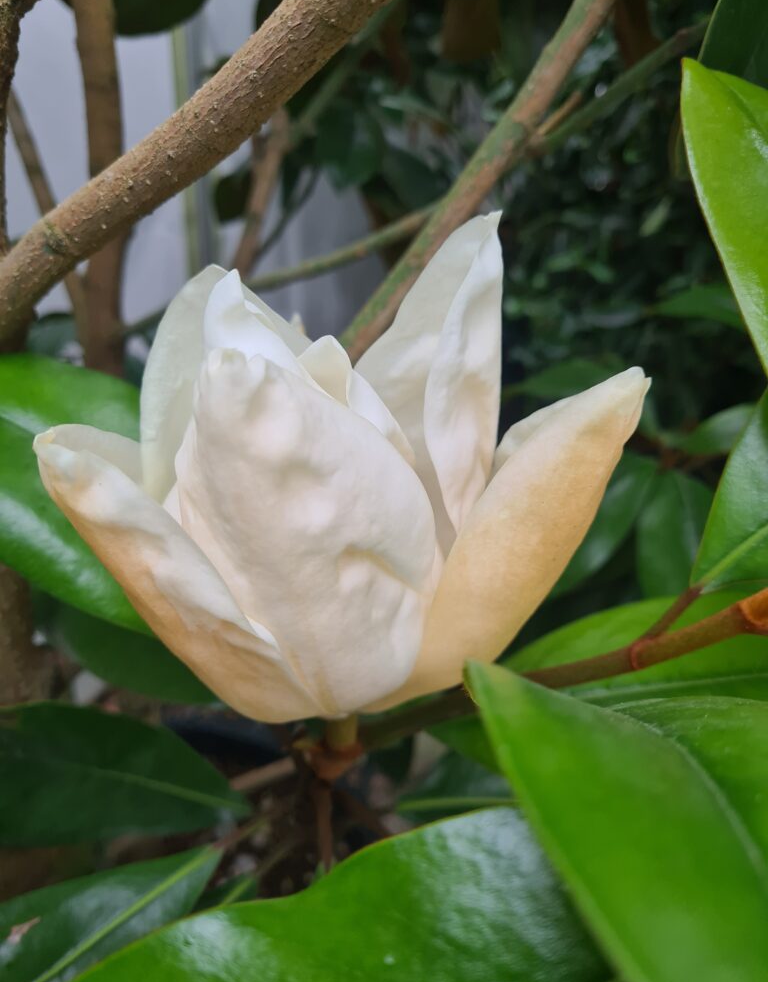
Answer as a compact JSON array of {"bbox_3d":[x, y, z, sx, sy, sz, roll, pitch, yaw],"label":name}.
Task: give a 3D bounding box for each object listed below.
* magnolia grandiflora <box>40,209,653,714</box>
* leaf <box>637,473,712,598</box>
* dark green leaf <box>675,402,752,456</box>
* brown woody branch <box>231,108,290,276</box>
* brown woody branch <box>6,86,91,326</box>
[{"bbox_3d":[-0.013,-0.007,0.240,0.188,0.152,0.165,-1,17,-3],"label":"magnolia grandiflora"},{"bbox_3d":[0.227,0.034,0.600,0.058,0.105,0.022,-2,-18,-1],"label":"leaf"},{"bbox_3d":[0.263,-0.049,0.600,0.085,0.022,0.050,-22,42,6],"label":"dark green leaf"},{"bbox_3d":[-0.105,-0.252,0.650,0.021,0.143,0.021,10,0,0],"label":"brown woody branch"},{"bbox_3d":[-0.262,-0.218,0.600,0.018,0.195,0.018,-17,0,0],"label":"brown woody branch"}]

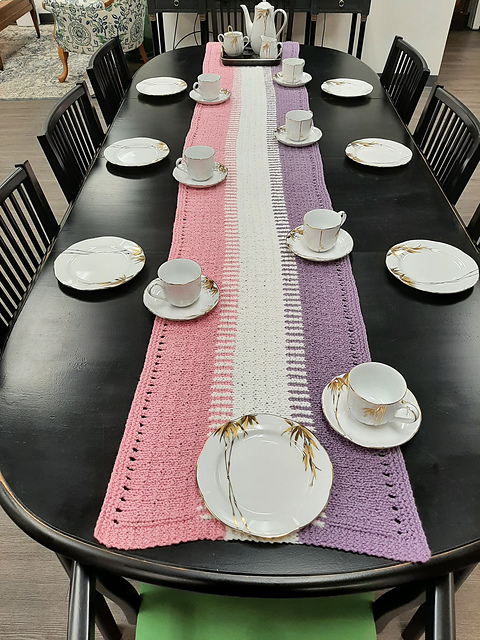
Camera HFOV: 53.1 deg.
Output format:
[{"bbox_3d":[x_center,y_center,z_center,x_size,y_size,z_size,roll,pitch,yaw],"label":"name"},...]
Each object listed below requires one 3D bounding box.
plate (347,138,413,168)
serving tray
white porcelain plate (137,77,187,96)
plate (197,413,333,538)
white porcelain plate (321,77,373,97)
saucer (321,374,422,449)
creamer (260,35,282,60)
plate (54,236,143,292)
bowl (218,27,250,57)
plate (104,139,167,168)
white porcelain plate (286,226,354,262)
[{"bbox_3d":[0.409,-0.487,1.423,0.193,0.019,0.193,0,44,0],"label":"plate"},{"bbox_3d":[0.050,-1.149,2.093,0.256,0.032,0.200,0,44,0],"label":"serving tray"},{"bbox_3d":[-0.295,-0.878,1.830,0.193,0.019,0.193,0,44,0],"label":"white porcelain plate"},{"bbox_3d":[0.035,0.219,0.689,0.193,0.019,0.193,0,44,0],"label":"plate"},{"bbox_3d":[0.404,-0.866,1.814,0.193,0.019,0.193,0,44,0],"label":"white porcelain plate"},{"bbox_3d":[0.208,0.143,0.767,0.151,0.020,0.151,0,44,0],"label":"saucer"},{"bbox_3d":[0.137,-1.174,2.065,0.100,0.090,0.070,12,46,13],"label":"creamer"},{"bbox_3d":[-0.301,-0.119,1.046,0.193,0.019,0.193,0,44,0],"label":"plate"},{"bbox_3d":[-0.026,-1.218,2.096,0.137,0.110,0.085,8,45,9],"label":"bowl"},{"bbox_3d":[-0.304,-0.493,1.433,0.193,0.019,0.193,0,44,0],"label":"plate"},{"bbox_3d":[0.181,-0.170,1.090,0.151,0.020,0.151,0,44,0],"label":"white porcelain plate"}]

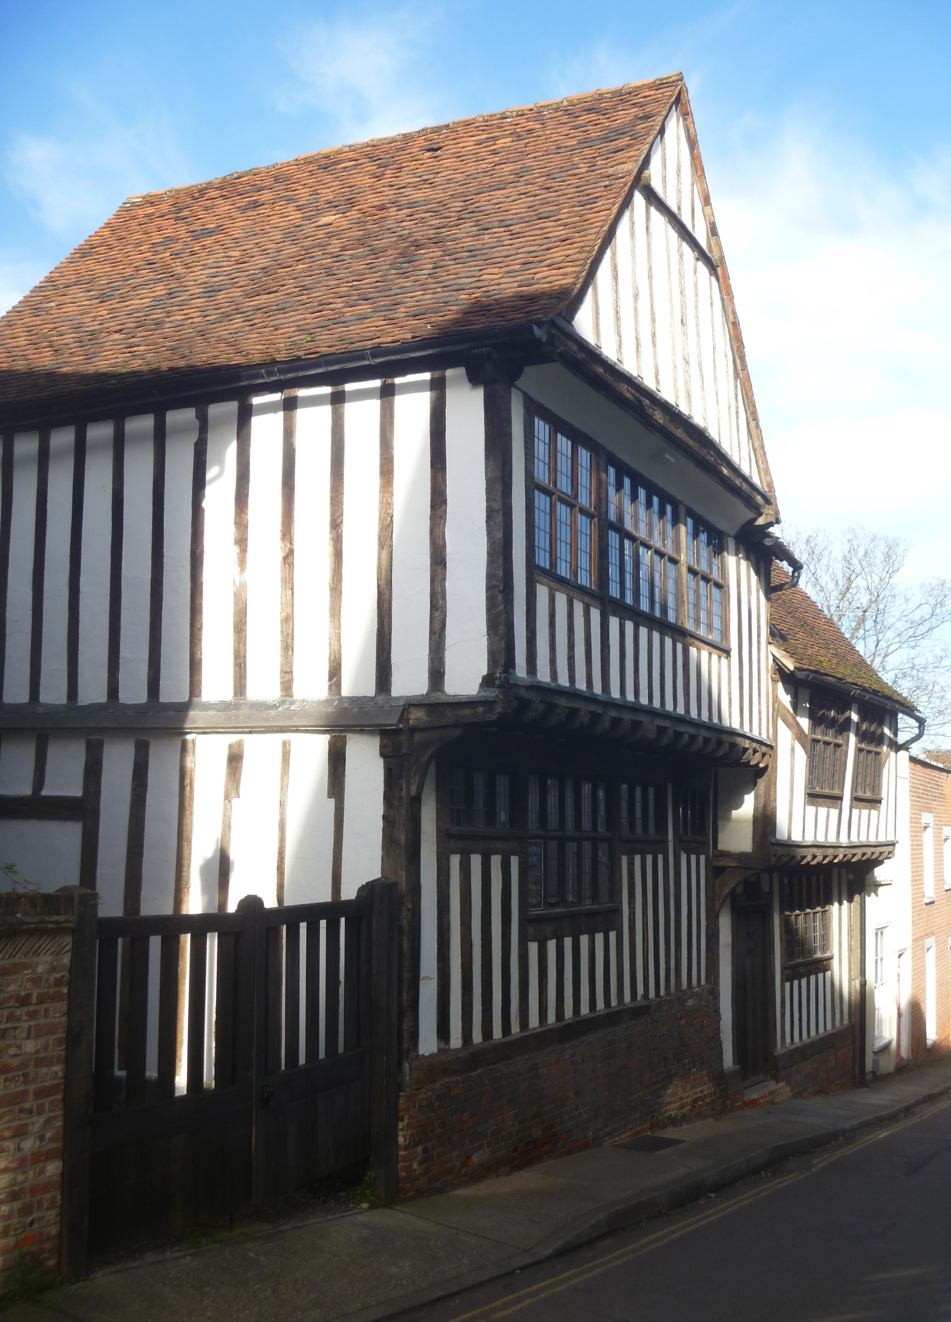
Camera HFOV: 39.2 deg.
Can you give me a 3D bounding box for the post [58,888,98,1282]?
[{"bbox_3d":[-1.878,1.942,6.264,0.140,1.760,0.130,-3,-7,28],"label":"post"}]

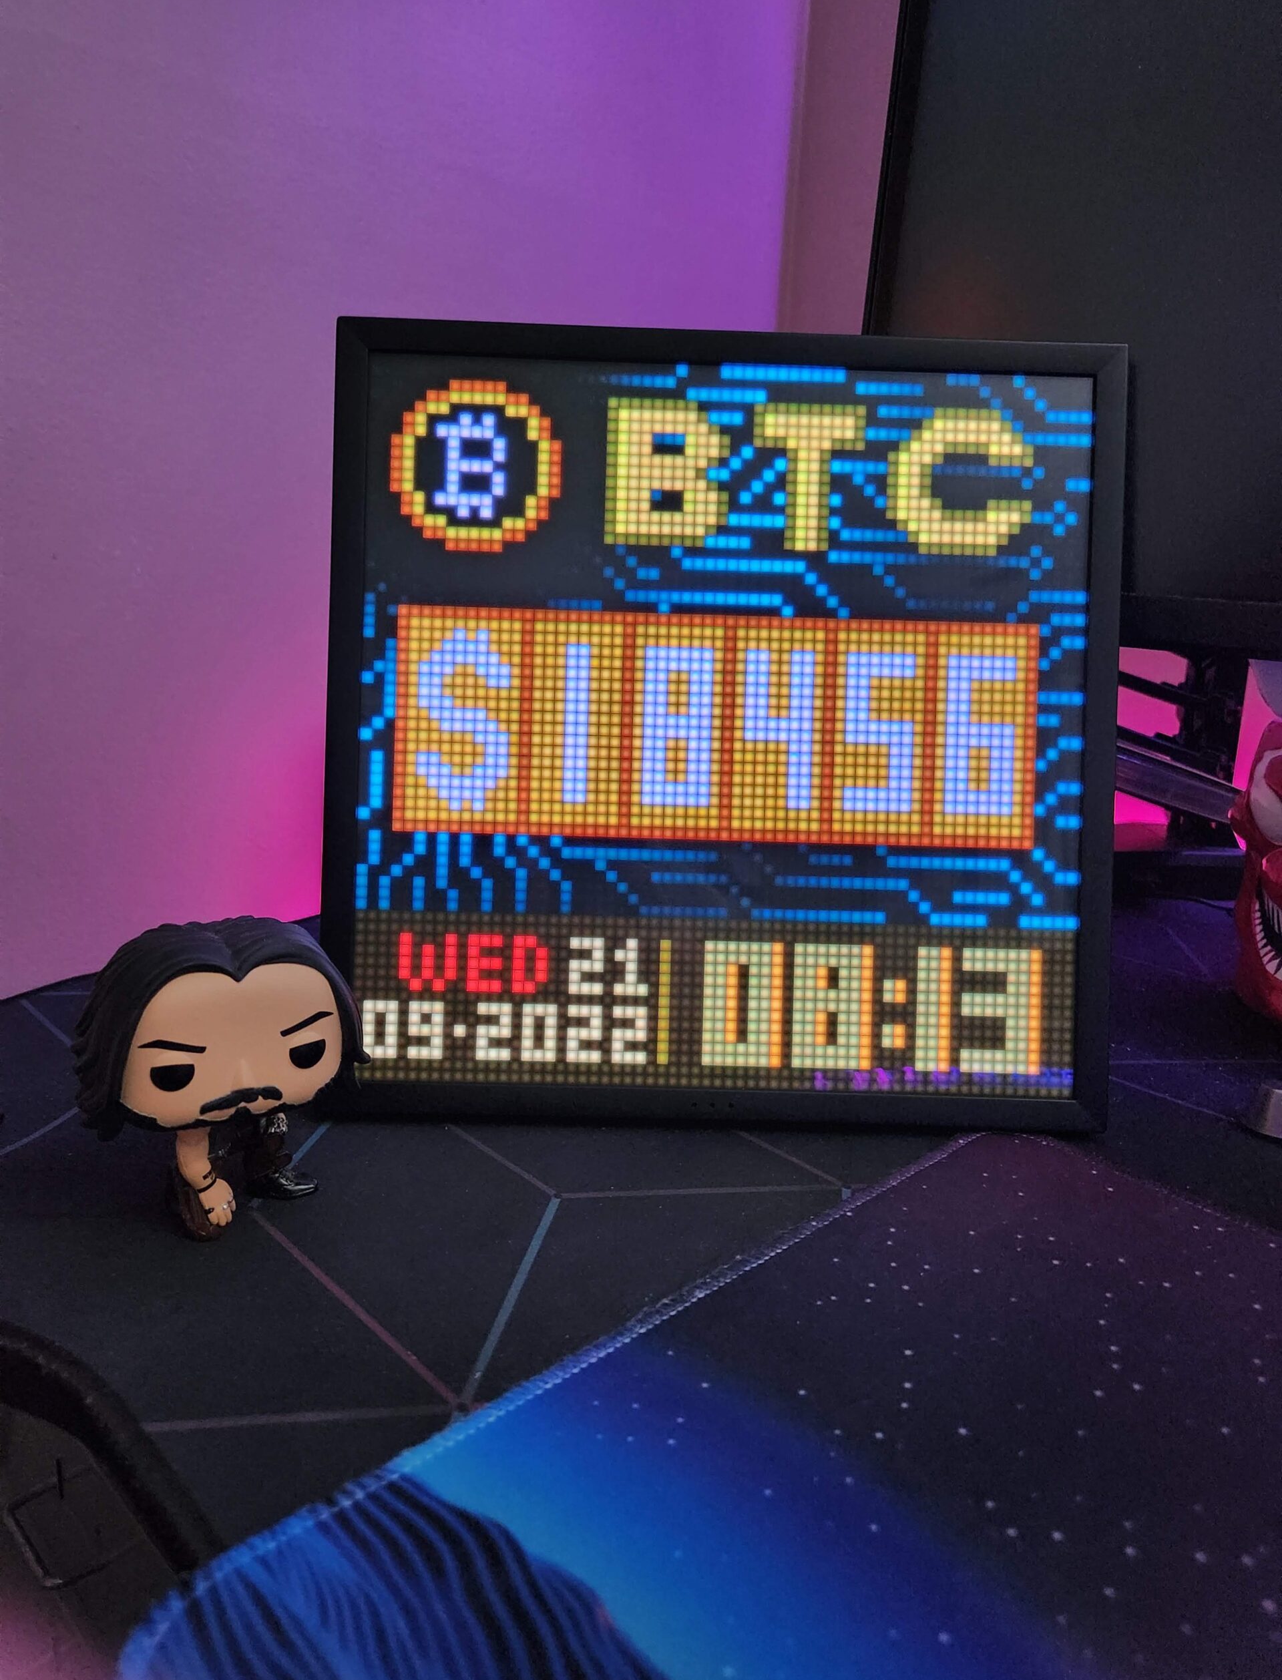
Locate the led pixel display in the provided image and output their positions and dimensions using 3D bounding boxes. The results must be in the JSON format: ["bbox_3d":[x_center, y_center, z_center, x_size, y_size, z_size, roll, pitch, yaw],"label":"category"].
[{"bbox_3d":[0.028,-0.036,0.388,0.263,0.263,0.024,1,0,-2],"label":"led pixel display"}]

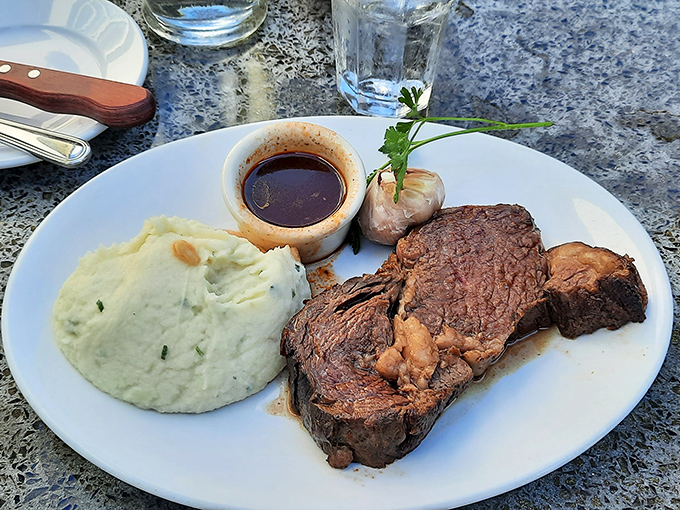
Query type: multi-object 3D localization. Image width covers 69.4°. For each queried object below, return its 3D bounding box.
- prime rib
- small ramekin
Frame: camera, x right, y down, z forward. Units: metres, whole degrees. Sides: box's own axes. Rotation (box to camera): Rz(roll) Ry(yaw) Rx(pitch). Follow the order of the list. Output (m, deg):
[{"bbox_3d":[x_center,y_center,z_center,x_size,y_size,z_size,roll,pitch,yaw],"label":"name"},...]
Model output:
[{"bbox_3d":[0.062,0.025,0.243,0.187,0.042,0.090,-22,58,-17],"label":"prime rib"},{"bbox_3d":[-0.025,-0.033,0.278,0.077,0.041,0.077,3,59,0],"label":"small ramekin"}]

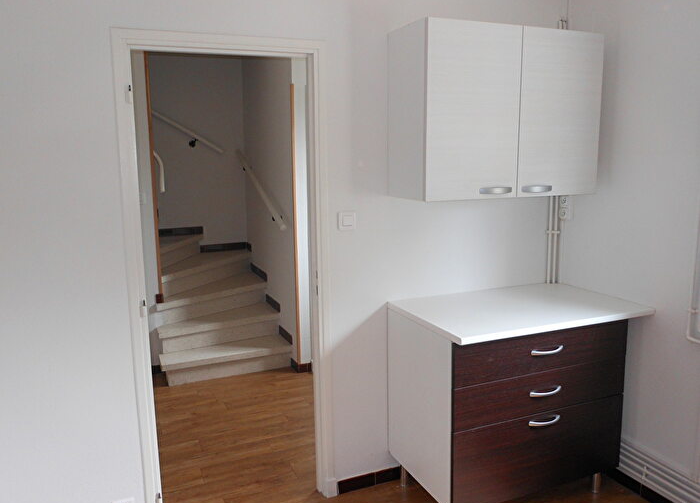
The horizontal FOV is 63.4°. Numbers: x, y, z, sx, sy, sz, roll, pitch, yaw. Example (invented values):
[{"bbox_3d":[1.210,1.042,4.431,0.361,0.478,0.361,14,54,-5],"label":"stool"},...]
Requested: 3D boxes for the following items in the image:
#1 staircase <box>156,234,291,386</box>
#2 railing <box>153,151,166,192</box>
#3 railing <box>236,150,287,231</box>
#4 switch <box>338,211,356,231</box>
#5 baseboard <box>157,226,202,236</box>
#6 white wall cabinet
[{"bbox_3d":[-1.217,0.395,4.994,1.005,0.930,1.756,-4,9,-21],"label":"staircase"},{"bbox_3d":[-1.551,-0.640,4.519,0.122,0.345,0.122,-4,9,-21],"label":"railing"},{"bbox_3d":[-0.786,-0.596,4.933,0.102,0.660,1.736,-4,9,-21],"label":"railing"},{"bbox_3d":[-0.009,-0.136,2.563,0.081,0.081,0.012,-4,9,-21],"label":"switch"},{"bbox_3d":[-1.700,-0.198,5.672,0.452,0.076,0.015,-4,9,-21],"label":"baseboard"},{"bbox_3d":[0.654,-0.609,2.571,0.893,0.711,0.355,-4,9,-21],"label":"white wall cabinet"}]

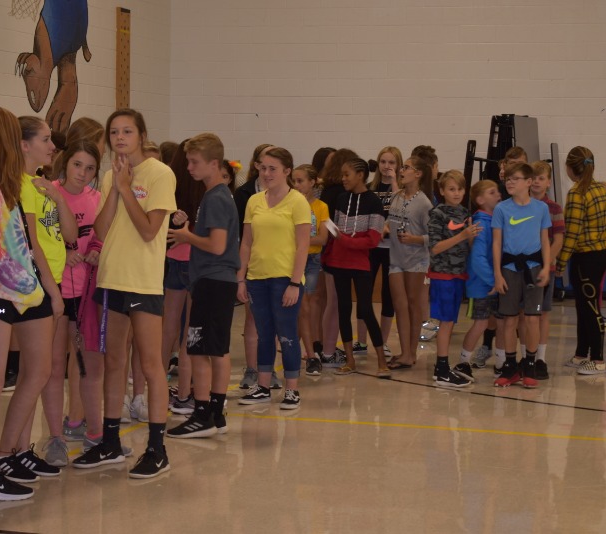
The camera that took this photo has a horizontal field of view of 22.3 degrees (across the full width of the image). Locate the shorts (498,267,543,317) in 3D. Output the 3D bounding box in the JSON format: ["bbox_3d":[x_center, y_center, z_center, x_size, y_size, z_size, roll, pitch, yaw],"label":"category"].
[{"bbox_3d":[1.442,0.139,10.120,0.305,0.360,0.225,1,4,6],"label":"shorts"}]

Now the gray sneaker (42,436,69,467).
[{"bbox_3d":[-1.163,0.864,7.240,0.098,0.110,0.258,0,4,-17],"label":"gray sneaker"}]

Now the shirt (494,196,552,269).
[{"bbox_3d":[1.441,-0.214,10.090,0.400,0.475,0.225,1,4,7],"label":"shirt"}]

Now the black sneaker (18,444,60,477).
[{"bbox_3d":[-1.209,0.881,6.982,0.260,0.115,0.100,3,4,27],"label":"black sneaker"}]

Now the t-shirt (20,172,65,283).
[{"bbox_3d":[-1.211,-0.177,6.955,0.250,0.520,0.370,2,4,18],"label":"t-shirt"}]

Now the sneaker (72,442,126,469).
[{"bbox_3d":[-0.968,0.879,7.282,0.275,0.108,0.100,-2,5,-37],"label":"sneaker"}]

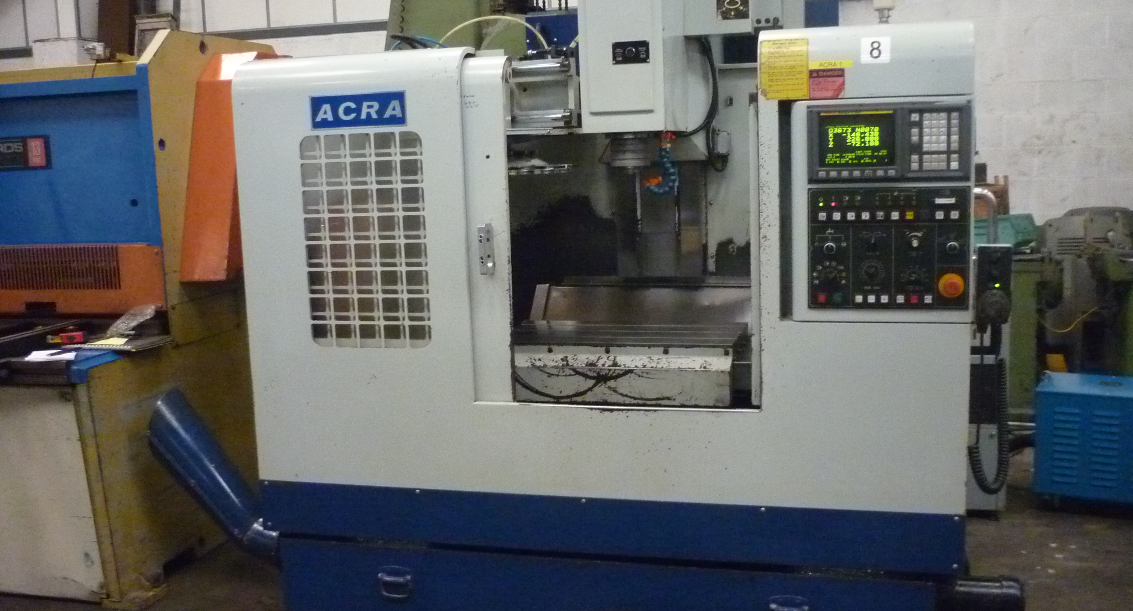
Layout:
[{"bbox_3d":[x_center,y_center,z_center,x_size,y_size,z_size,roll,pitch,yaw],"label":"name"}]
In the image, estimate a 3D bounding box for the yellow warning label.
[{"bbox_3d":[0.570,-0.615,2.817,0.122,0.155,0.012,0,8,15],"label":"yellow warning label"}]

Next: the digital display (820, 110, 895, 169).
[{"bbox_3d":[0.749,-0.427,2.790,0.186,0.144,0.020,0,8,15],"label":"digital display"}]

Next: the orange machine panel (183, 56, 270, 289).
[{"bbox_3d":[-1.195,-0.525,4.037,0.188,0.812,0.600,1,8,19],"label":"orange machine panel"}]

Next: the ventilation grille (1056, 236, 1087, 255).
[{"bbox_3d":[2.425,-0.288,5.199,0.134,0.090,0.025,0,8,15],"label":"ventilation grille"}]

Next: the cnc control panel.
[{"bbox_3d":[0.832,-0.145,2.796,0.400,0.316,0.045,0,8,15],"label":"cnc control panel"}]

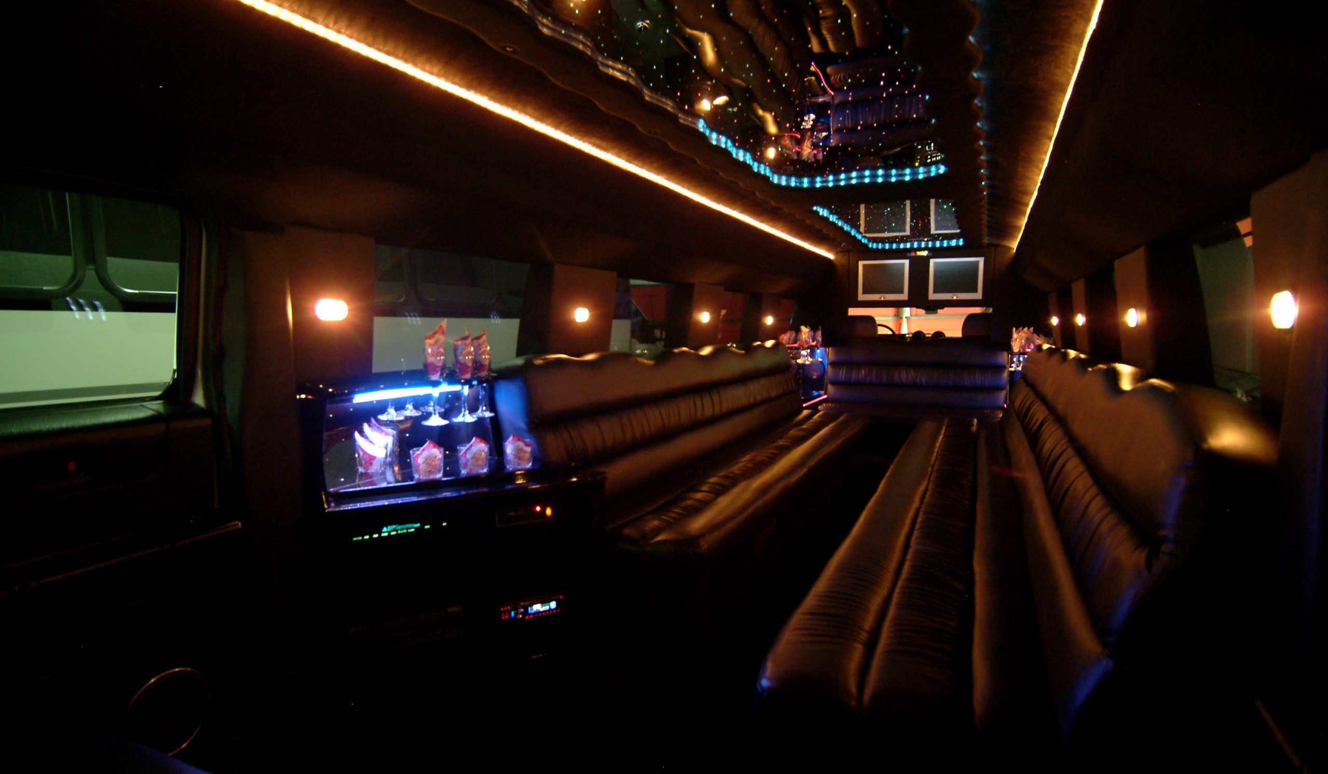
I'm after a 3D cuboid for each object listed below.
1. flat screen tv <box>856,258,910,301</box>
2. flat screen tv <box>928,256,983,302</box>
[{"bbox_3d":[1.731,-0.839,5.230,0.372,0.305,0.060,3,6,25],"label":"flat screen tv"},{"bbox_3d":[2.203,-0.814,5.009,0.372,0.305,0.060,3,6,25],"label":"flat screen tv"}]

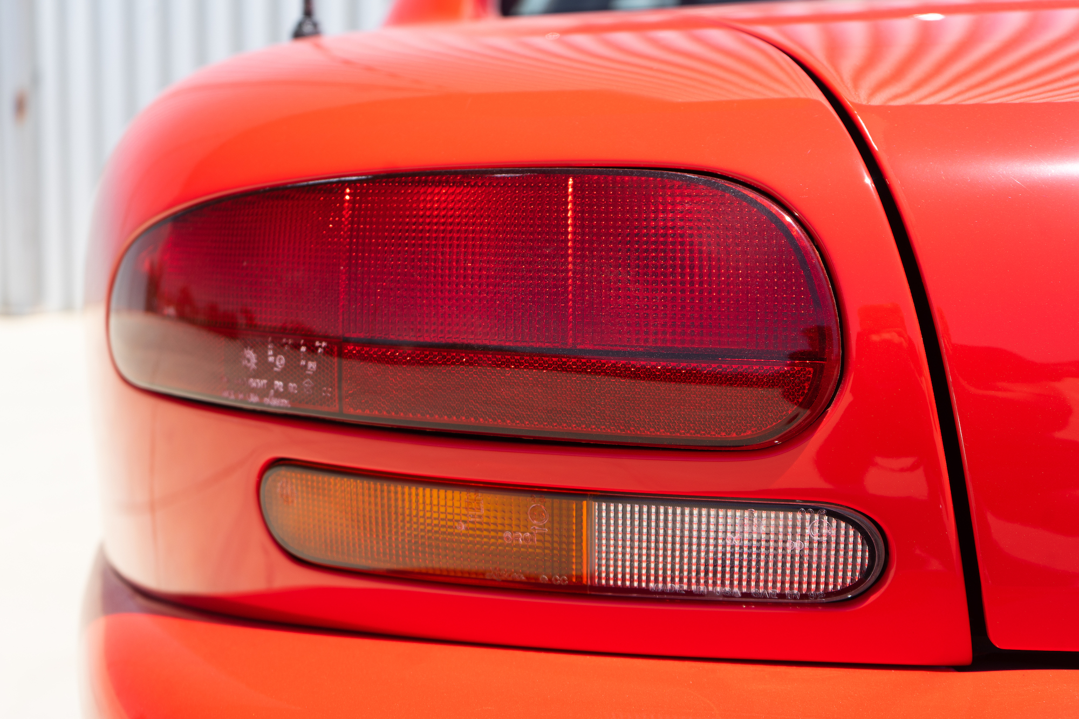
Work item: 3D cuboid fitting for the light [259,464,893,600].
[{"bbox_3d":[0.002,0.085,0.710,0.325,0.051,0.050,2,7,19],"label":"light"}]

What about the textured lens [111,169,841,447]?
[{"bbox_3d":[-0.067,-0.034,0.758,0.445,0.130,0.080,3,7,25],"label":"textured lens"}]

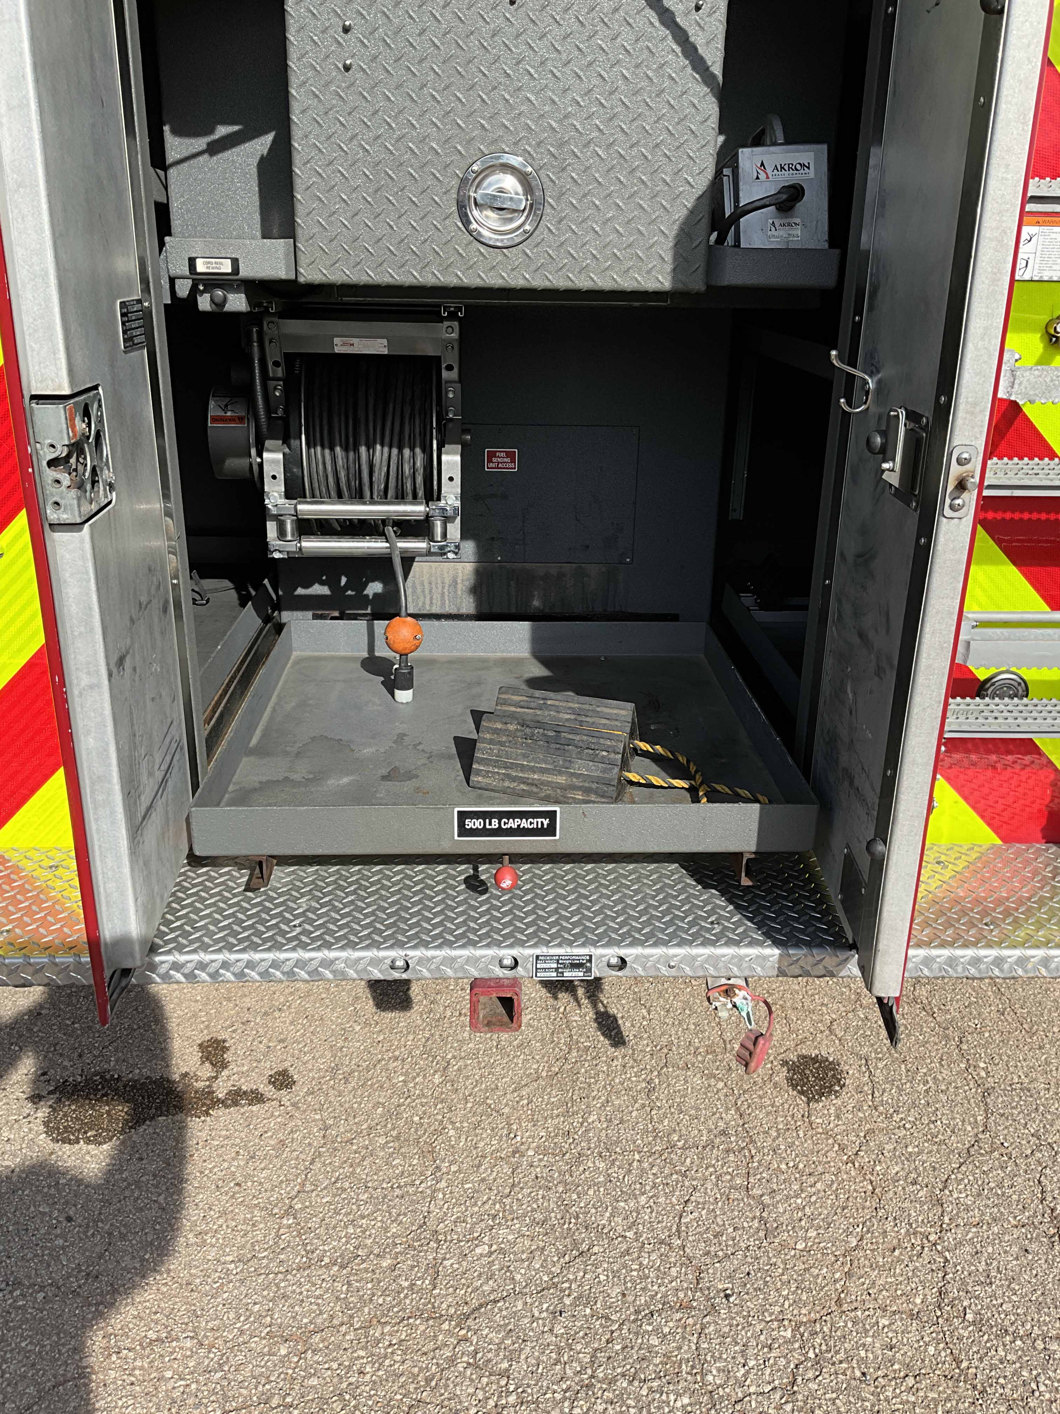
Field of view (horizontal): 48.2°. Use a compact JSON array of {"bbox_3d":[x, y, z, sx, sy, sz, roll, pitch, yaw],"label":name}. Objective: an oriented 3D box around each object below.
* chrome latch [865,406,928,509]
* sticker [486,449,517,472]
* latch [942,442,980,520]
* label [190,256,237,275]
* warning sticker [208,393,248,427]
[{"bbox_3d":[0.422,-0.297,1.407,0.060,0.106,0.118,1,21,1],"label":"chrome latch"},{"bbox_3d":[-0.067,-0.582,2.795,0.076,0.051,0.003,0,21,-2],"label":"sticker"},{"bbox_3d":[0.474,-0.243,1.292,0.028,0.080,0.027,1,21,1],"label":"latch"},{"bbox_3d":[-0.479,-0.667,1.795,0.074,0.026,0.003,0,21,-2],"label":"label"},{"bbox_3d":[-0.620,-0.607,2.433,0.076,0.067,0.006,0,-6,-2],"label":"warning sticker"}]

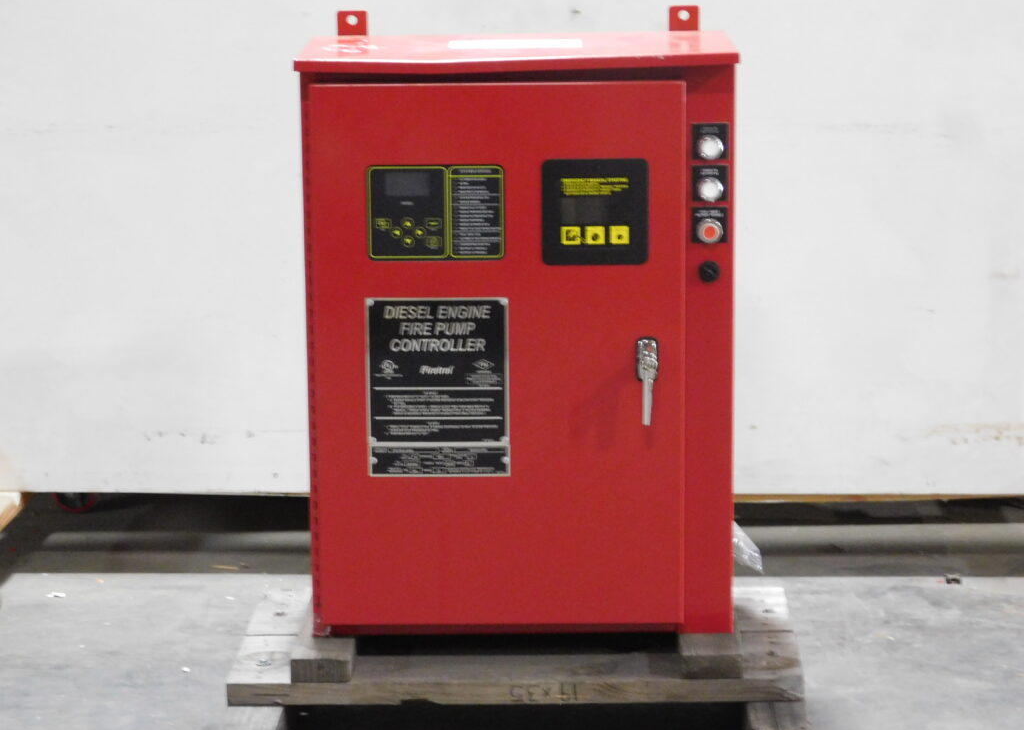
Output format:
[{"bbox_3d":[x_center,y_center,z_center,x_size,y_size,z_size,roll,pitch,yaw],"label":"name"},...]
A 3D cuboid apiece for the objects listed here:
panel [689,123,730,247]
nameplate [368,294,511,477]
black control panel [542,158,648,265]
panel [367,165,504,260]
[{"bbox_3d":[0.301,-0.271,4.067,0.057,0.185,0.032,0,12,1],"label":"panel"},{"bbox_3d":[-0.112,0.036,4.124,0.218,0.280,0.008,0,12,1],"label":"nameplate"},{"bbox_3d":[0.126,-0.229,4.060,0.160,0.161,0.012,0,12,1],"label":"black control panel"},{"bbox_3d":[-0.115,-0.228,4.065,0.209,0.144,0.012,0,12,1],"label":"panel"}]

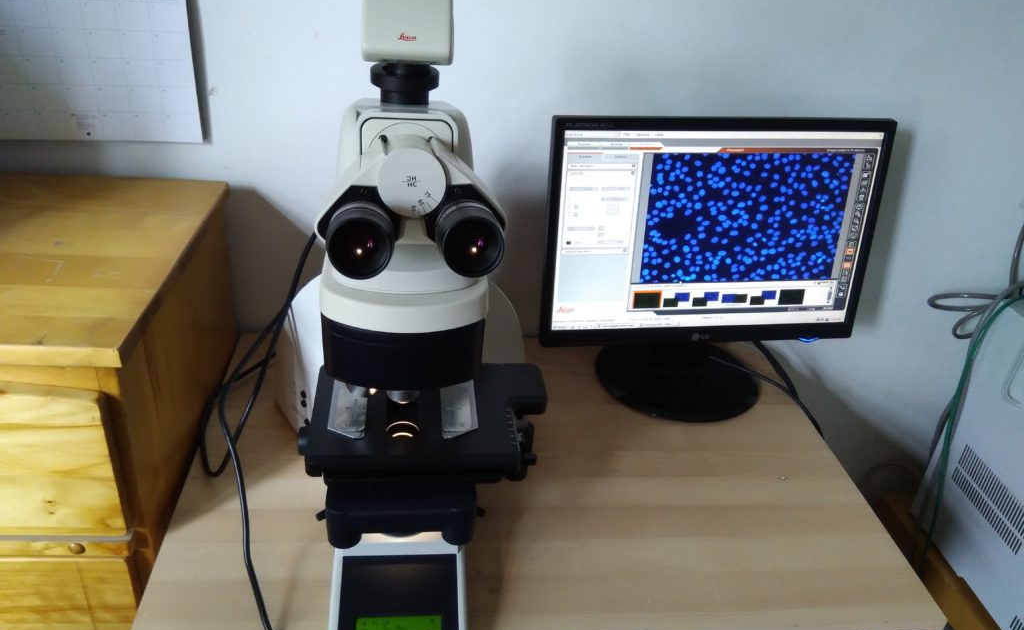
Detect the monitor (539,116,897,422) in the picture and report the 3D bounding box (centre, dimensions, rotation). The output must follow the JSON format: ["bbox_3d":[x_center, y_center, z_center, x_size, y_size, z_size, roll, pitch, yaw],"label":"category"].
[{"bbox_3d":[0.250,-0.079,1.056,0.446,0.391,0.215,0,31,-10],"label":"monitor"}]

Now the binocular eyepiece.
[{"bbox_3d":[-0.057,-0.045,0.475,0.103,0.041,0.044,1,19,-7],"label":"binocular eyepiece"}]

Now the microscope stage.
[{"bbox_3d":[-0.081,0.103,0.782,0.229,0.033,0.147,1,31,-7],"label":"microscope stage"}]

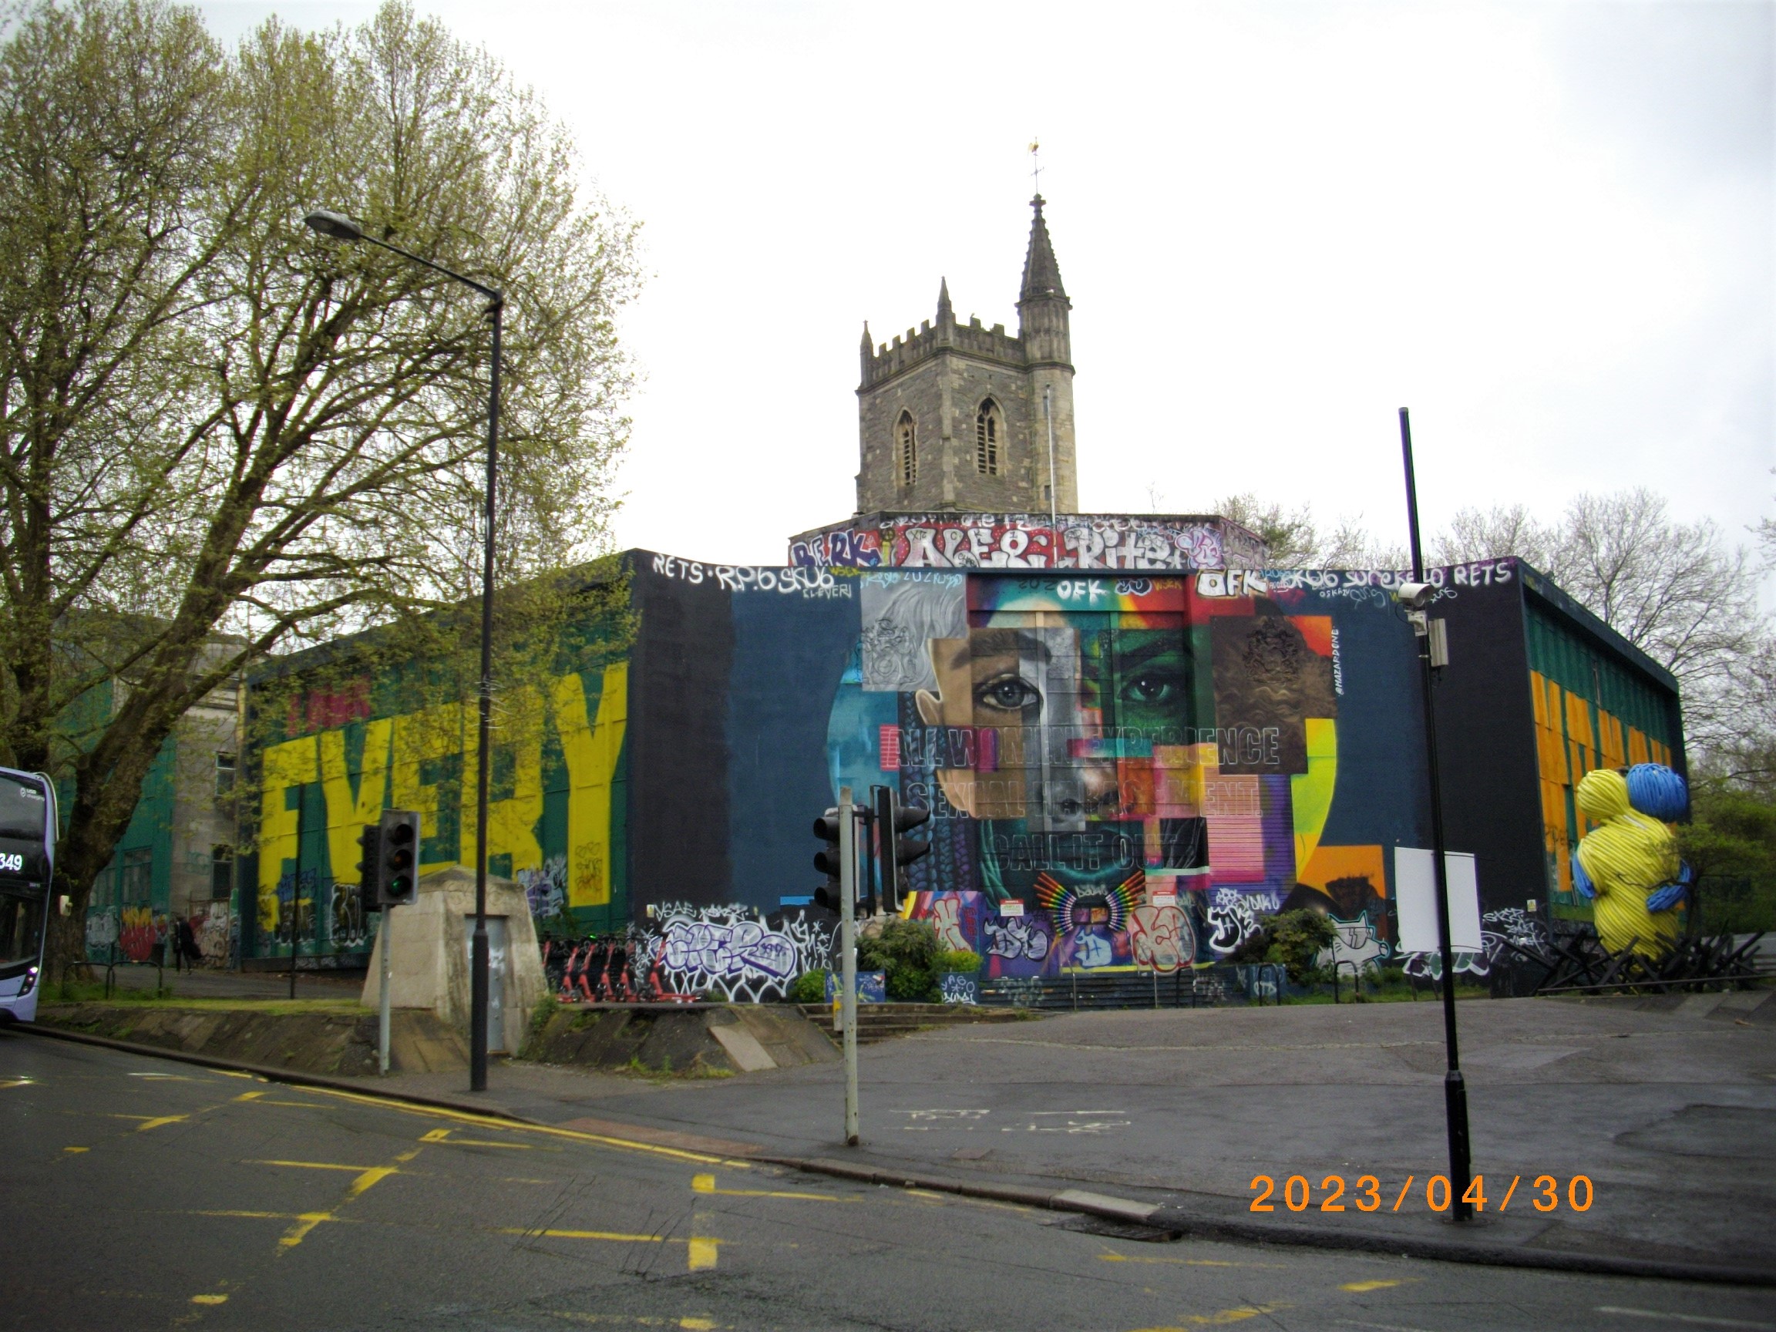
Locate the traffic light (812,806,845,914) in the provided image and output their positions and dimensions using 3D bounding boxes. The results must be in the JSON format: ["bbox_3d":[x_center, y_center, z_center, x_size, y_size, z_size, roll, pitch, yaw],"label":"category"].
[{"bbox_3d":[-0.444,1.681,16.430,0.380,0.940,0.420,8,-14,-41],"label":"traffic light"}]

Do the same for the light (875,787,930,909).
[{"bbox_3d":[0.162,1.582,16.400,0.420,1.070,0.430,-3,-11,11],"label":"light"}]

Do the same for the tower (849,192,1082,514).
[{"bbox_3d":[3.099,-3.023,74.674,6.450,32.290,6.450,6,-13,-35],"label":"tower"}]

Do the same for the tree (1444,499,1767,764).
[{"bbox_3d":[24.620,2.644,64.687,11.200,17.000,10.600,-5,-11,21],"label":"tree"}]

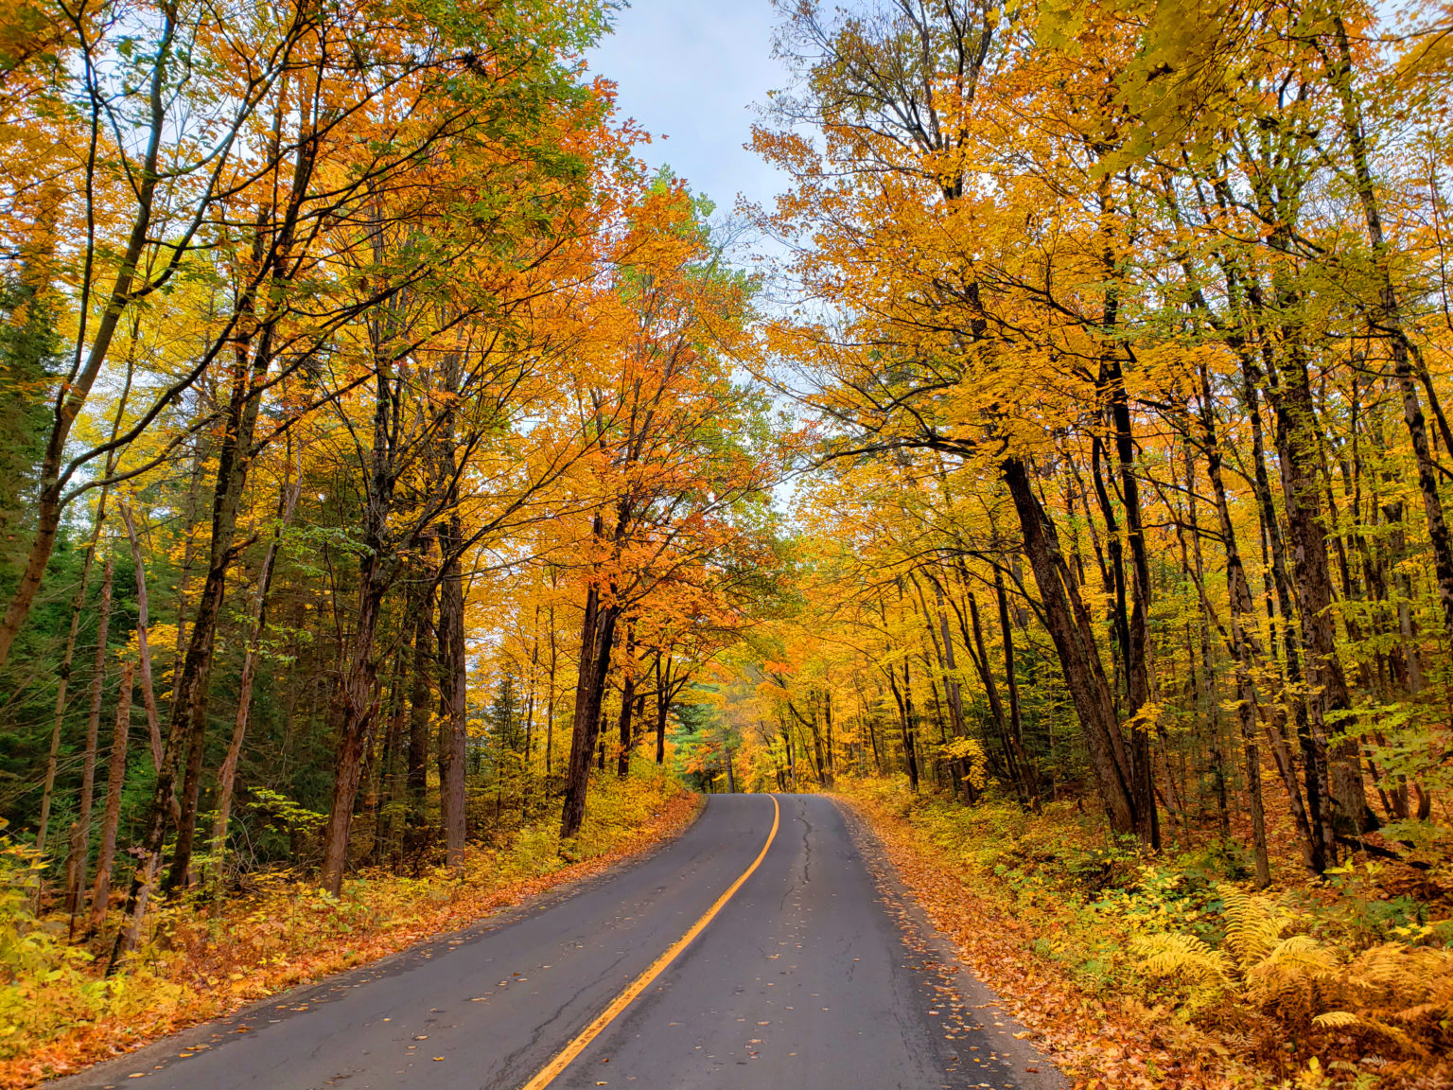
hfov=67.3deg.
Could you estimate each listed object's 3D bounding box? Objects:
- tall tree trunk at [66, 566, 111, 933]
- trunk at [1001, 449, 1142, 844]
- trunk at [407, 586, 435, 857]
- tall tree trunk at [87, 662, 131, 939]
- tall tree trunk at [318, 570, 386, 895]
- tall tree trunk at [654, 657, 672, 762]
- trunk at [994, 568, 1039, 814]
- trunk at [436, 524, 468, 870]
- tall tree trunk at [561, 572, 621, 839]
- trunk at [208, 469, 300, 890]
[{"bbox_3d":[-8.195,2.447,14.156,0.162,4.719,0.162,4,-14,-29],"label":"tall tree trunk"},{"bbox_3d":[7.932,2.215,25.619,0.640,9.257,0.586,-16,-13,15],"label":"trunk"},{"bbox_3d":[-6.790,3.852,24.237,0.429,6.006,0.429,3,-13,-15],"label":"trunk"},{"bbox_3d":[-7.202,2.949,12.783,0.186,3.146,0.186,7,-14,-28],"label":"tall tree trunk"},{"bbox_3d":[-5.754,2.856,16.817,0.455,5.060,0.367,7,-13,-18],"label":"tall tree trunk"},{"bbox_3d":[-2.606,6.638,43.589,0.453,4.626,0.317,1,-12,-3],"label":"tall tree trunk"},{"bbox_3d":[9.510,4.640,35.837,0.335,7.934,0.335,-9,-13,14],"label":"trunk"},{"bbox_3d":[-5.347,2.906,21.373,0.534,6.833,0.400,0,-13,-14],"label":"trunk"},{"bbox_3d":[-3.260,3.827,25.778,0.804,6.488,0.509,7,-12,-6],"label":"tall tree trunk"},{"bbox_3d":[-7.139,2.027,16.677,0.226,6.639,0.208,10,-13,-22],"label":"trunk"}]

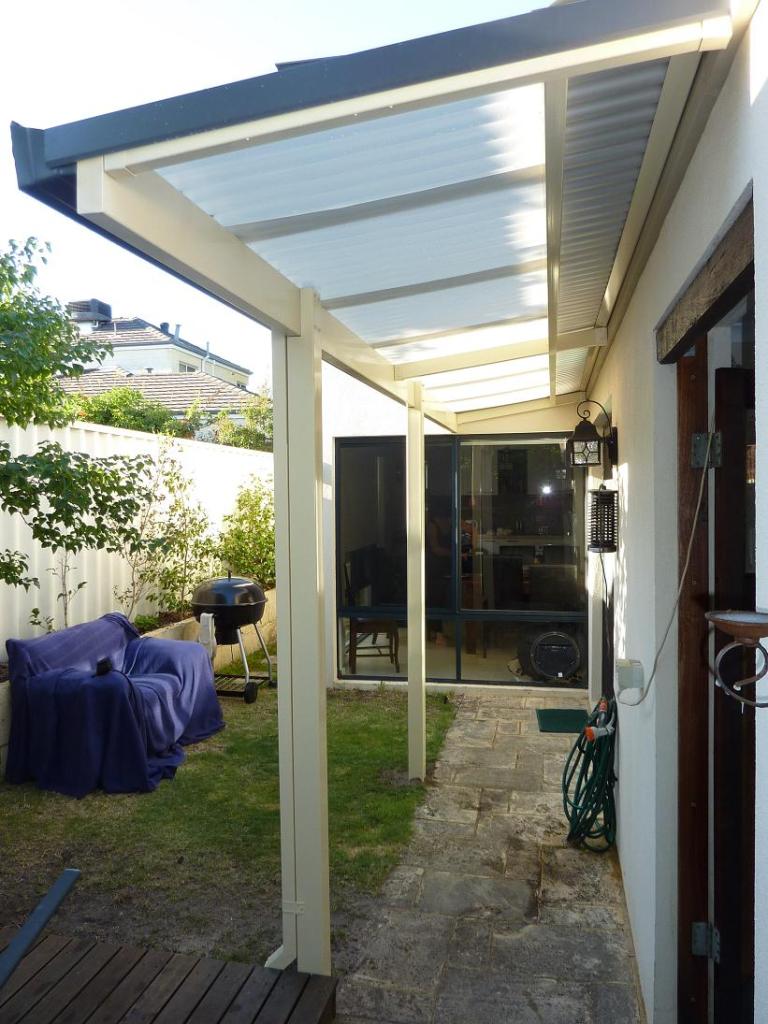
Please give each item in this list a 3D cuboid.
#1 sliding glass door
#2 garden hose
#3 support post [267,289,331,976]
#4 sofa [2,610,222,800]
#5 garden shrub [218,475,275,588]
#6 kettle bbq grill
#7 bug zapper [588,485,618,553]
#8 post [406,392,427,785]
[{"bbox_3d":[0.624,0.404,6.247,2.110,2.095,0.110,0,2,13],"label":"sliding glass door"},{"bbox_3d":[0.963,1.216,3.479,0.240,0.690,0.300,0,2,13],"label":"garden hose"},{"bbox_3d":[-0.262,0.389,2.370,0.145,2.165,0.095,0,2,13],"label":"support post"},{"bbox_3d":[-1.592,1.103,4.607,0.840,0.810,1.180,0,2,13],"label":"sofa"},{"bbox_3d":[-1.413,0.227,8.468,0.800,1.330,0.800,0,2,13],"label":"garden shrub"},{"bbox_3d":[-1.238,0.972,6.062,0.620,0.990,0.600,0,2,13],"label":"kettle bbq grill"},{"bbox_3d":[0.940,0.030,3.184,0.135,0.285,0.135,0,2,13],"label":"bug zapper"},{"bbox_3d":[0.191,0.407,4.319,0.090,2.300,0.090,0,2,13],"label":"post"}]

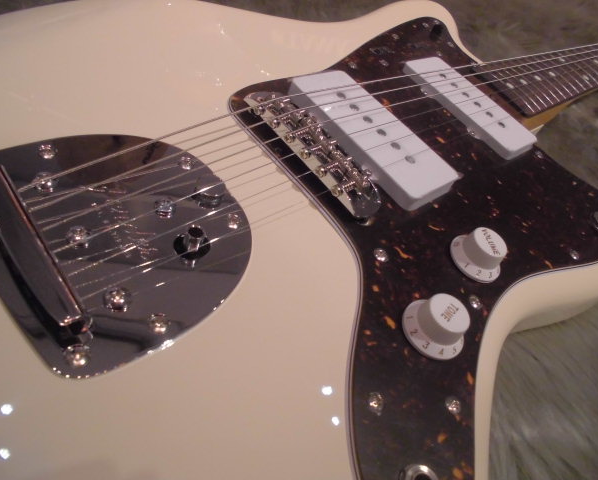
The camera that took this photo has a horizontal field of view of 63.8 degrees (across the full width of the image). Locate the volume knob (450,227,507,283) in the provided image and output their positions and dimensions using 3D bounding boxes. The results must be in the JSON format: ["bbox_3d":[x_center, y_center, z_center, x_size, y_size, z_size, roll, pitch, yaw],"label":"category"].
[{"bbox_3d":[0.081,0.005,0.214,0.026,0.013,0.026,0,52,-25],"label":"volume knob"}]

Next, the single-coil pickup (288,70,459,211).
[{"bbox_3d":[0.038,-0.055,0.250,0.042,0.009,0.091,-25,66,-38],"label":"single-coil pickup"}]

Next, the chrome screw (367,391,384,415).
[{"bbox_3d":[0.025,0.052,0.155,0.006,0.002,0.006,13,48,-15],"label":"chrome screw"}]

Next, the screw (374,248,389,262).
[{"bbox_3d":[0.034,0.006,0.199,0.006,0.002,0.006,13,48,-15],"label":"screw"}]

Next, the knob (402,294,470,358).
[{"bbox_3d":[0.053,0.030,0.179,0.026,0.013,0.026,13,48,-15],"label":"knob"}]

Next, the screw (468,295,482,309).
[{"bbox_3d":[0.074,0.026,0.200,0.006,0.002,0.006,13,48,-15],"label":"screw"}]

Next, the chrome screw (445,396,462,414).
[{"bbox_3d":[0.053,0.056,0.164,0.006,0.002,0.006,13,48,-15],"label":"chrome screw"}]

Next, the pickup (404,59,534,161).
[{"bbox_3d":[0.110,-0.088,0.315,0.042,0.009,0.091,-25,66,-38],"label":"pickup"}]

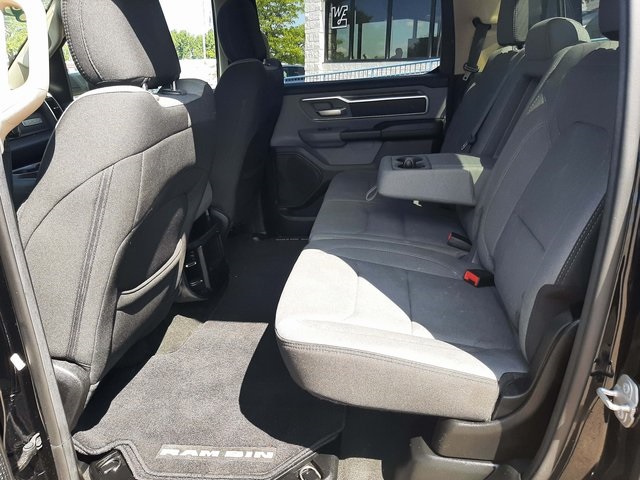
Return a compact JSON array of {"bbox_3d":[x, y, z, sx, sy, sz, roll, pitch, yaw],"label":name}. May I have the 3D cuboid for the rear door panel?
[{"bbox_3d":[0.148,-0.375,2.275,0.854,0.762,0.125,2,22,7],"label":"rear door panel"}]

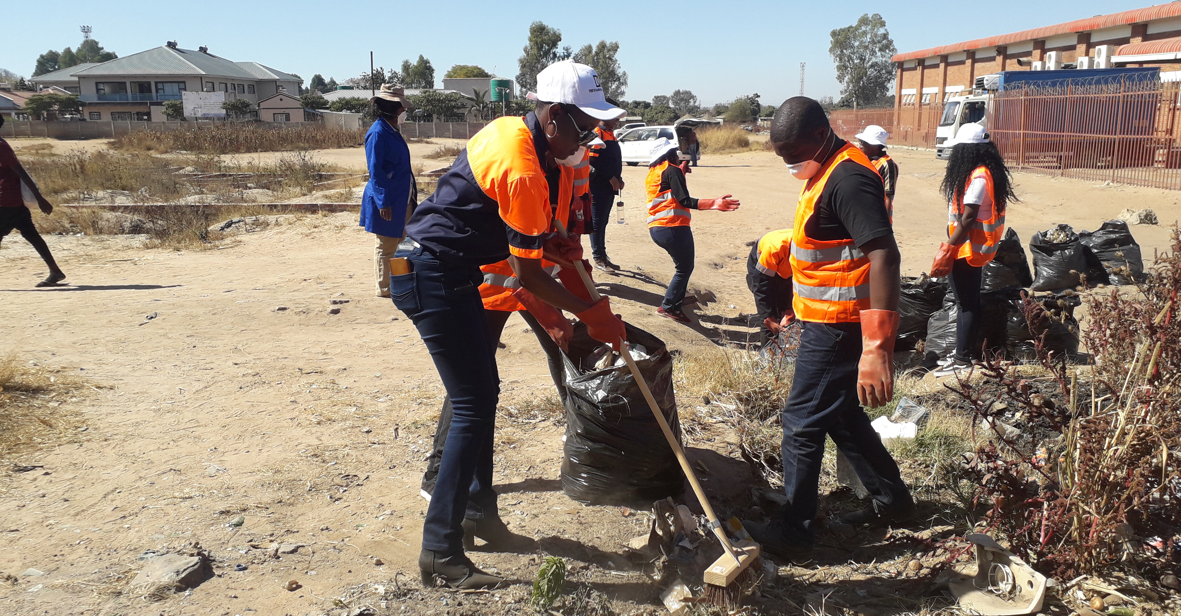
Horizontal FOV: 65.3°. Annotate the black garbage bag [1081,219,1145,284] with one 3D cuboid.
[{"bbox_3d":[5.142,-0.546,9.078,0.620,0.630,0.520,6,13,28],"label":"black garbage bag"}]

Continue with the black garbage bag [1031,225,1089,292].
[{"bbox_3d":[4.450,-0.469,8.720,0.540,0.600,0.500,5,13,26],"label":"black garbage bag"}]

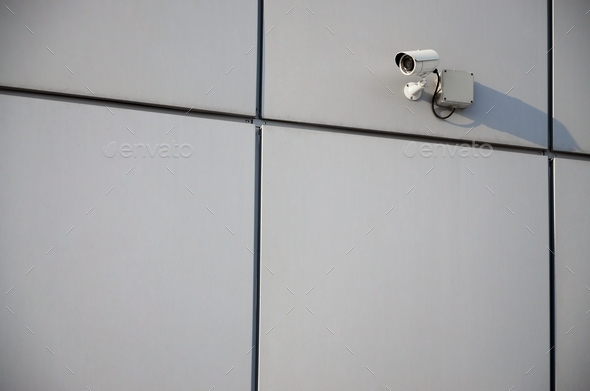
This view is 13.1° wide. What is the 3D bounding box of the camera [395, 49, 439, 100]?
[{"bbox_3d":[0.380,-0.398,8.240,0.156,0.151,0.128,3,-11,-41],"label":"camera"}]

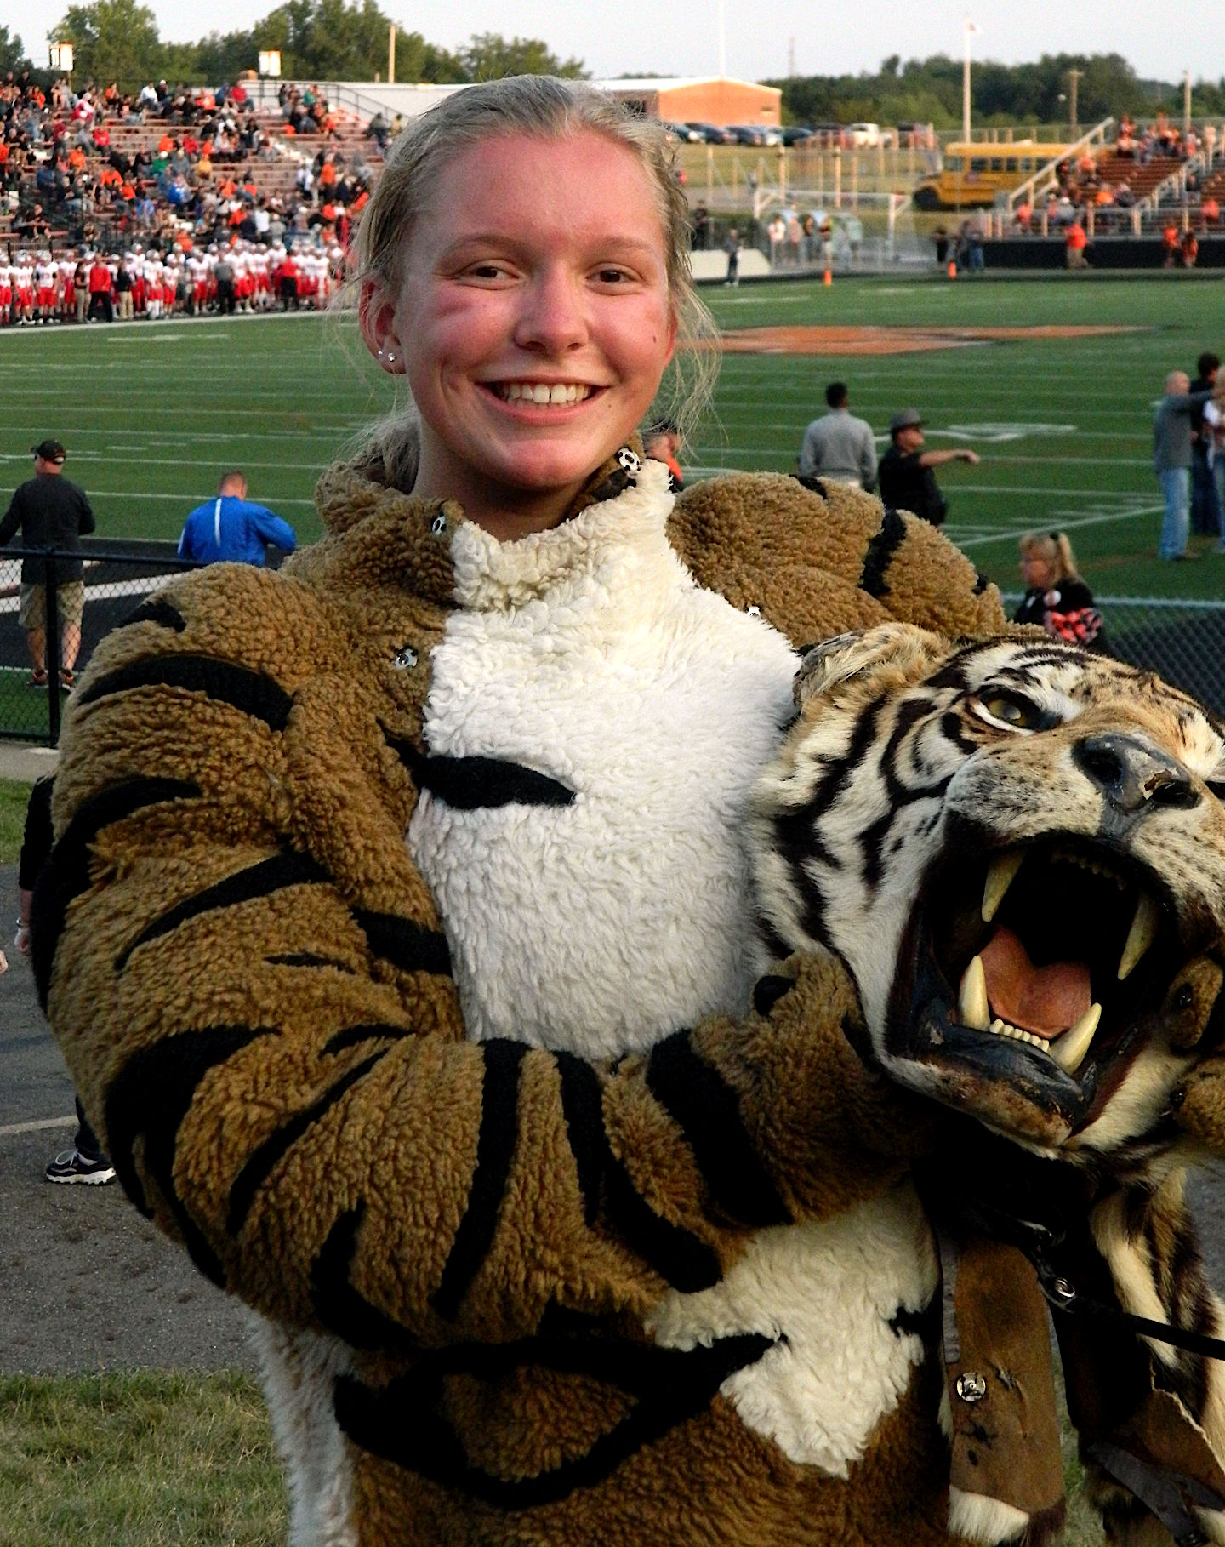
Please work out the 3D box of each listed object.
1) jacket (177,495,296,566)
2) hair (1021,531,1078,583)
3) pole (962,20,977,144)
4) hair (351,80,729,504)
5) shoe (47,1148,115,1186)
[{"bbox_3d":[-2.294,-1.360,24.200,0.700,0.680,0.380,1,9,14],"label":"jacket"},{"bbox_3d":[2.026,-1.007,18.400,0.260,0.235,0.180,-6,10,-34],"label":"hair"},{"bbox_3d":[20.770,-38.986,230.000,0.850,9.400,0.400,3,9,25],"label":"pole"},{"bbox_3d":[-0.041,-0.254,2.060,0.190,0.220,0.220,-2,8,-9],"label":"hair"},{"bbox_3d":[-1.866,1.376,13.900,0.250,0.115,0.098,-1,8,0],"label":"shoe"}]

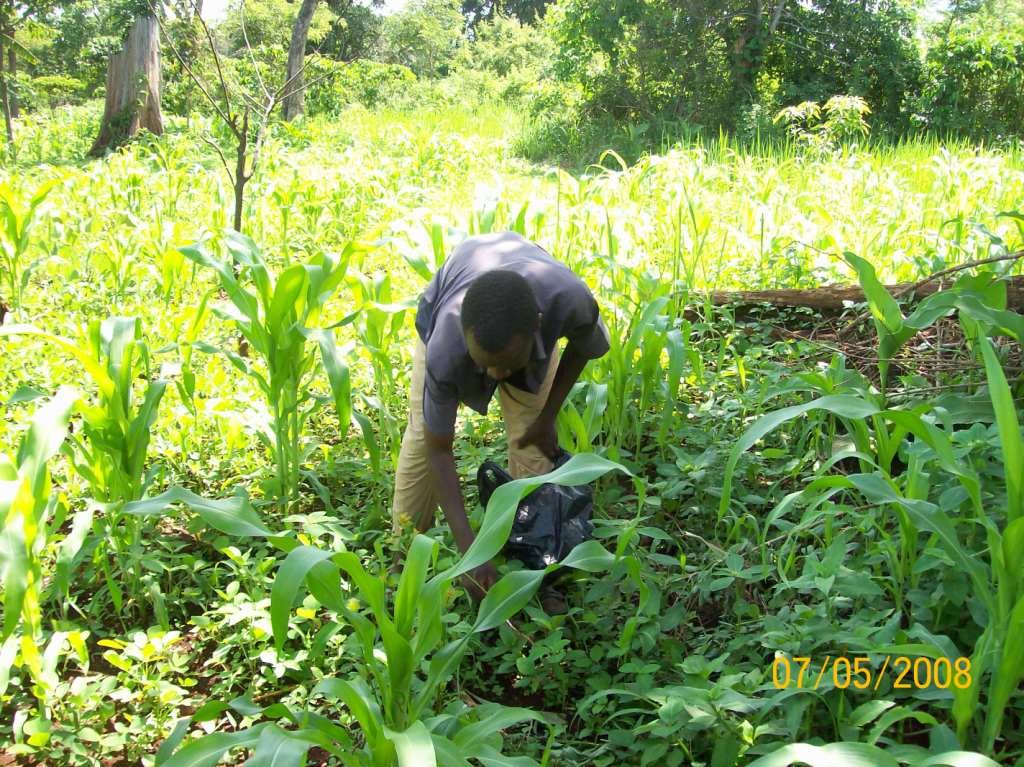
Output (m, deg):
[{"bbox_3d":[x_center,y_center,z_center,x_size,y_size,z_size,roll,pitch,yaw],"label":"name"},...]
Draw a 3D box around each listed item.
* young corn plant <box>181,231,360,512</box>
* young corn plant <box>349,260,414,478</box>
[{"bbox_3d":[-0.800,-0.020,3.530,0.590,0.970,0.520,0,16,0],"label":"young corn plant"},{"bbox_3d":[-0.475,-0.025,3.850,0.250,0.820,0.270,0,16,0],"label":"young corn plant"}]

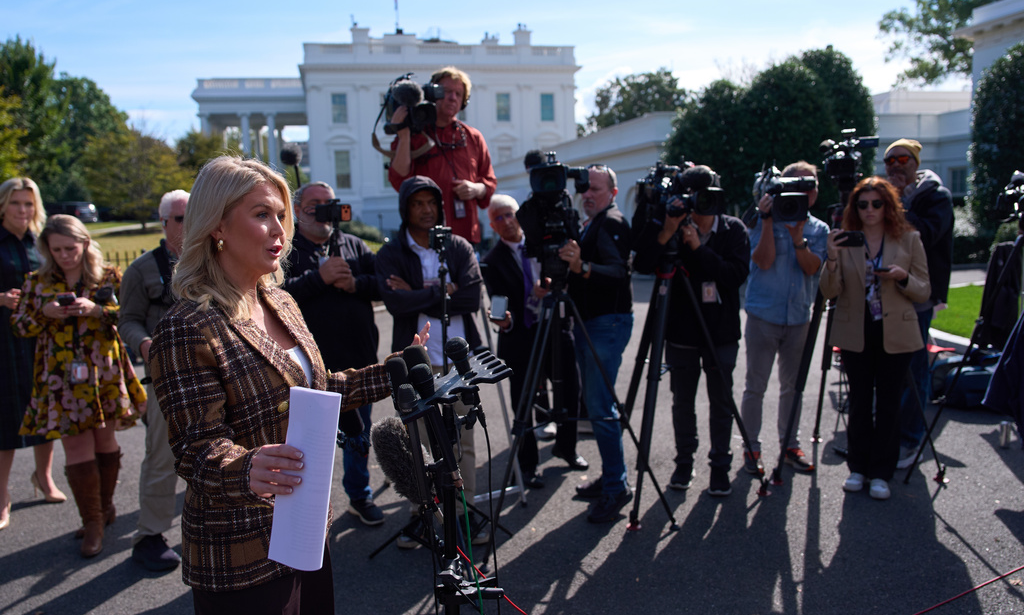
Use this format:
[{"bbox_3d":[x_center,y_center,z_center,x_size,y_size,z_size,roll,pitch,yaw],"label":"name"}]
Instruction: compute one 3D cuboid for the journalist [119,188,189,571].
[{"bbox_3d":[-1.494,0.315,3.236,0.420,1.740,0.560,4,9,38],"label":"journalist"}]

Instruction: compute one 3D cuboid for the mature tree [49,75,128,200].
[{"bbox_3d":[-54.985,-20.501,90.000,13.000,18.000,13.000,-6,8,-30],"label":"mature tree"}]

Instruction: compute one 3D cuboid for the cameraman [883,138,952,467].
[{"bbox_3d":[2.330,0.019,4.138,0.550,1.870,0.420,5,10,43],"label":"cameraman"}]

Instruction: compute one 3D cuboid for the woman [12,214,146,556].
[{"bbox_3d":[-2.110,0.369,3.512,0.620,1.620,0.460,-4,7,-19],"label":"woman"}]

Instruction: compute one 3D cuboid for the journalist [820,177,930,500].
[{"bbox_3d":[1.908,0.180,3.722,0.580,1.690,0.420,2,8,25],"label":"journalist"}]

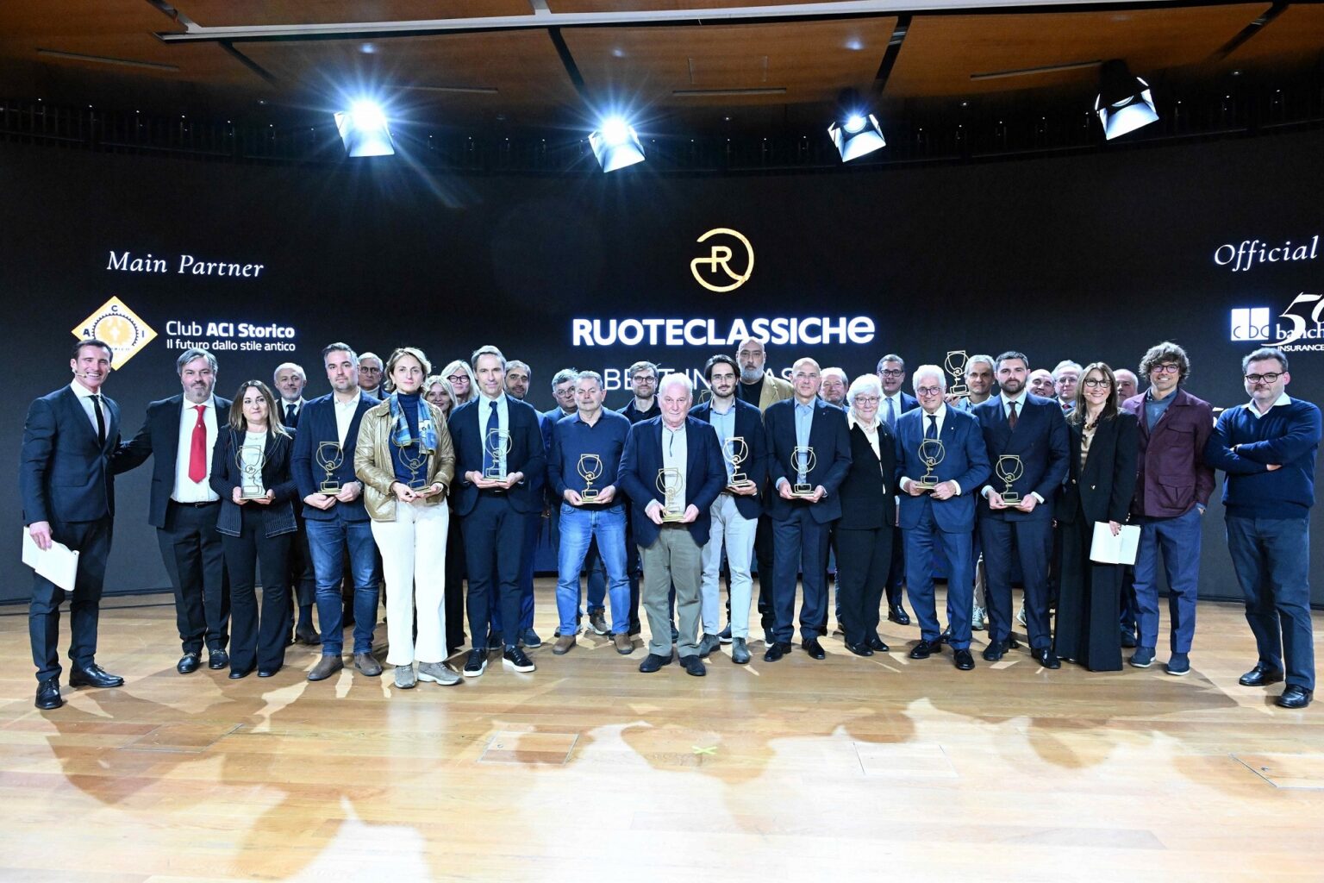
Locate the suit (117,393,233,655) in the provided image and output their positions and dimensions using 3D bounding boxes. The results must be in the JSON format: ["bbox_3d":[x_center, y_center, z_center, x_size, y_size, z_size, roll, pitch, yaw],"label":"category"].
[{"bbox_3d":[-2.706,0.461,4.907,0.670,1.473,0.380,-1,2,-25],"label":"suit"}]

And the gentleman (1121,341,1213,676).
[{"bbox_3d":[2.833,0.354,4.903,0.530,1.805,0.380,2,3,35],"label":"gentleman"}]

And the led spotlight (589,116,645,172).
[{"bbox_3d":[-0.376,-2.464,7.200,0.420,0.400,0.400,0,41,-3],"label":"led spotlight"}]

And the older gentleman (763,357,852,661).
[{"bbox_3d":[0.858,0.383,5.210,0.524,1.748,0.400,1,4,8],"label":"older gentleman"}]

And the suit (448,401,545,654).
[{"bbox_3d":[-0.922,0.481,4.966,0.544,1.506,0.380,0,4,-7],"label":"suit"}]

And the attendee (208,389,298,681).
[{"bbox_3d":[-2.270,0.470,4.911,0.454,1.615,0.380,-1,4,-19],"label":"attendee"}]

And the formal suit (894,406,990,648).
[{"bbox_3d":[1.625,0.496,5.087,0.540,1.397,0.360,1,3,20],"label":"formal suit"}]

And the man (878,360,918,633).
[{"bbox_3d":[1.547,0.309,5.859,0.520,1.793,0.370,1,3,10],"label":"man"}]

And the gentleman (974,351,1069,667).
[{"bbox_3d":[2.079,0.367,5.060,0.530,1.758,0.430,1,3,24],"label":"gentleman"}]

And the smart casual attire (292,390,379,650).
[{"bbox_3d":[-1.784,0.455,4.810,0.520,1.449,0.380,-1,2,-19],"label":"smart casual attire"}]

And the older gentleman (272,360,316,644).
[{"bbox_3d":[-2.339,0.364,5.599,0.501,1.732,0.360,-1,4,-18],"label":"older gentleman"}]

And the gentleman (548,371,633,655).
[{"bbox_3d":[-0.429,0.411,5.231,0.510,1.652,0.420,0,3,-4],"label":"gentleman"}]

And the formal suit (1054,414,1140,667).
[{"bbox_3d":[2.453,0.543,4.989,0.444,1.437,0.350,2,5,30],"label":"formal suit"}]

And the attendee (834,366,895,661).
[{"bbox_3d":[1.246,0.423,5.316,0.439,1.652,0.340,-1,4,-12],"label":"attendee"}]

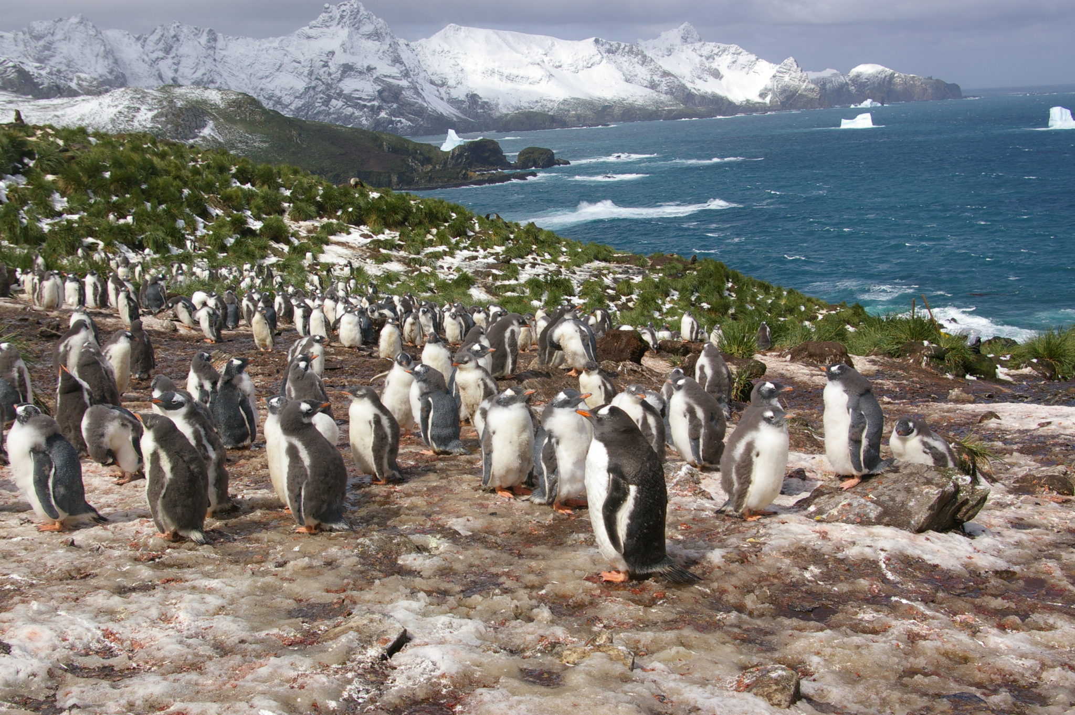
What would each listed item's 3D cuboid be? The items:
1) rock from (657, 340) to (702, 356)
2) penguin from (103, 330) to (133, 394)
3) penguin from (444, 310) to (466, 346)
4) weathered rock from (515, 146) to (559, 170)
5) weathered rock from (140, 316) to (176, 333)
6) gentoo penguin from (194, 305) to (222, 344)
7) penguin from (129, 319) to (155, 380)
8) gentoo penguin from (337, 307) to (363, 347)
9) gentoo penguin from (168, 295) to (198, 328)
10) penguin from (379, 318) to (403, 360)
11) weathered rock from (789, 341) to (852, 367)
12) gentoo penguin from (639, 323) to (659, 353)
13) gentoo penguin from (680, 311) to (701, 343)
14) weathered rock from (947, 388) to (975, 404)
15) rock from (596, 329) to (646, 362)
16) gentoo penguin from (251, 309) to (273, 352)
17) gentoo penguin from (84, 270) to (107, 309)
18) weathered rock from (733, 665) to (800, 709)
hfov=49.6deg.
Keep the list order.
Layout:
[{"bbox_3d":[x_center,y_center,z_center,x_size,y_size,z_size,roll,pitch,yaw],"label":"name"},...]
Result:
[{"bbox_3d":[2.469,-0.161,20.300,0.800,0.250,0.500,-1,12,7],"label":"rock"},{"bbox_3d":[-3.897,0.047,10.800,0.250,0.620,0.280,-12,15,-36],"label":"penguin"},{"bbox_3d":[-1.492,-0.536,21.200,0.350,0.640,0.310,-1,12,8],"label":"penguin"},{"bbox_3d":[-0.325,-154.702,900.000,33.000,16.500,27.000,-3,12,0],"label":"weathered rock"},{"bbox_3d":[-6.126,-0.536,18.800,0.570,0.240,0.380,-7,13,-18],"label":"weathered rock"},{"bbox_3d":[-4.809,-0.485,17.000,0.360,0.540,0.250,-9,14,-29],"label":"gentoo penguin"},{"bbox_3d":[-4.219,-0.085,12.400,0.310,0.650,0.300,-5,12,-9],"label":"penguin"},{"bbox_3d":[-2.780,-0.447,17.200,0.340,0.600,0.330,-3,12,-3],"label":"gentoo penguin"},{"bbox_3d":[-5.519,-0.706,18.100,0.470,0.510,0.270,-8,14,-24],"label":"gentoo penguin"},{"bbox_3d":[-2.197,-0.272,17.500,0.340,0.660,0.310,-3,12,-2],"label":"penguin"},{"bbox_3d":[4.963,-0.052,20.500,1.150,0.380,0.850,-2,12,0],"label":"weathered rock"},{"bbox_3d":[2.092,-0.370,21.800,0.360,0.520,0.240,4,14,26],"label":"gentoo penguin"},{"bbox_3d":[3.003,-0.601,22.800,0.270,0.610,0.330,8,16,40],"label":"gentoo penguin"},{"bbox_3d":[5.388,0.486,14.800,0.340,0.180,0.270,-2,12,0],"label":"weathered rock"},{"bbox_3d":[1.204,-0.144,16.600,0.720,0.440,0.600,-2,12,4],"label":"rock"},{"bbox_3d":[-4.112,-0.408,17.400,0.300,0.660,0.310,-1,12,6],"label":"gentoo penguin"},{"bbox_3d":[-7.219,-1.112,19.000,0.280,0.630,0.240,-13,17,-41],"label":"gentoo penguin"},{"bbox_3d":[0.724,1.042,3.680,0.205,0.085,0.140,0,12,11],"label":"weathered rock"}]

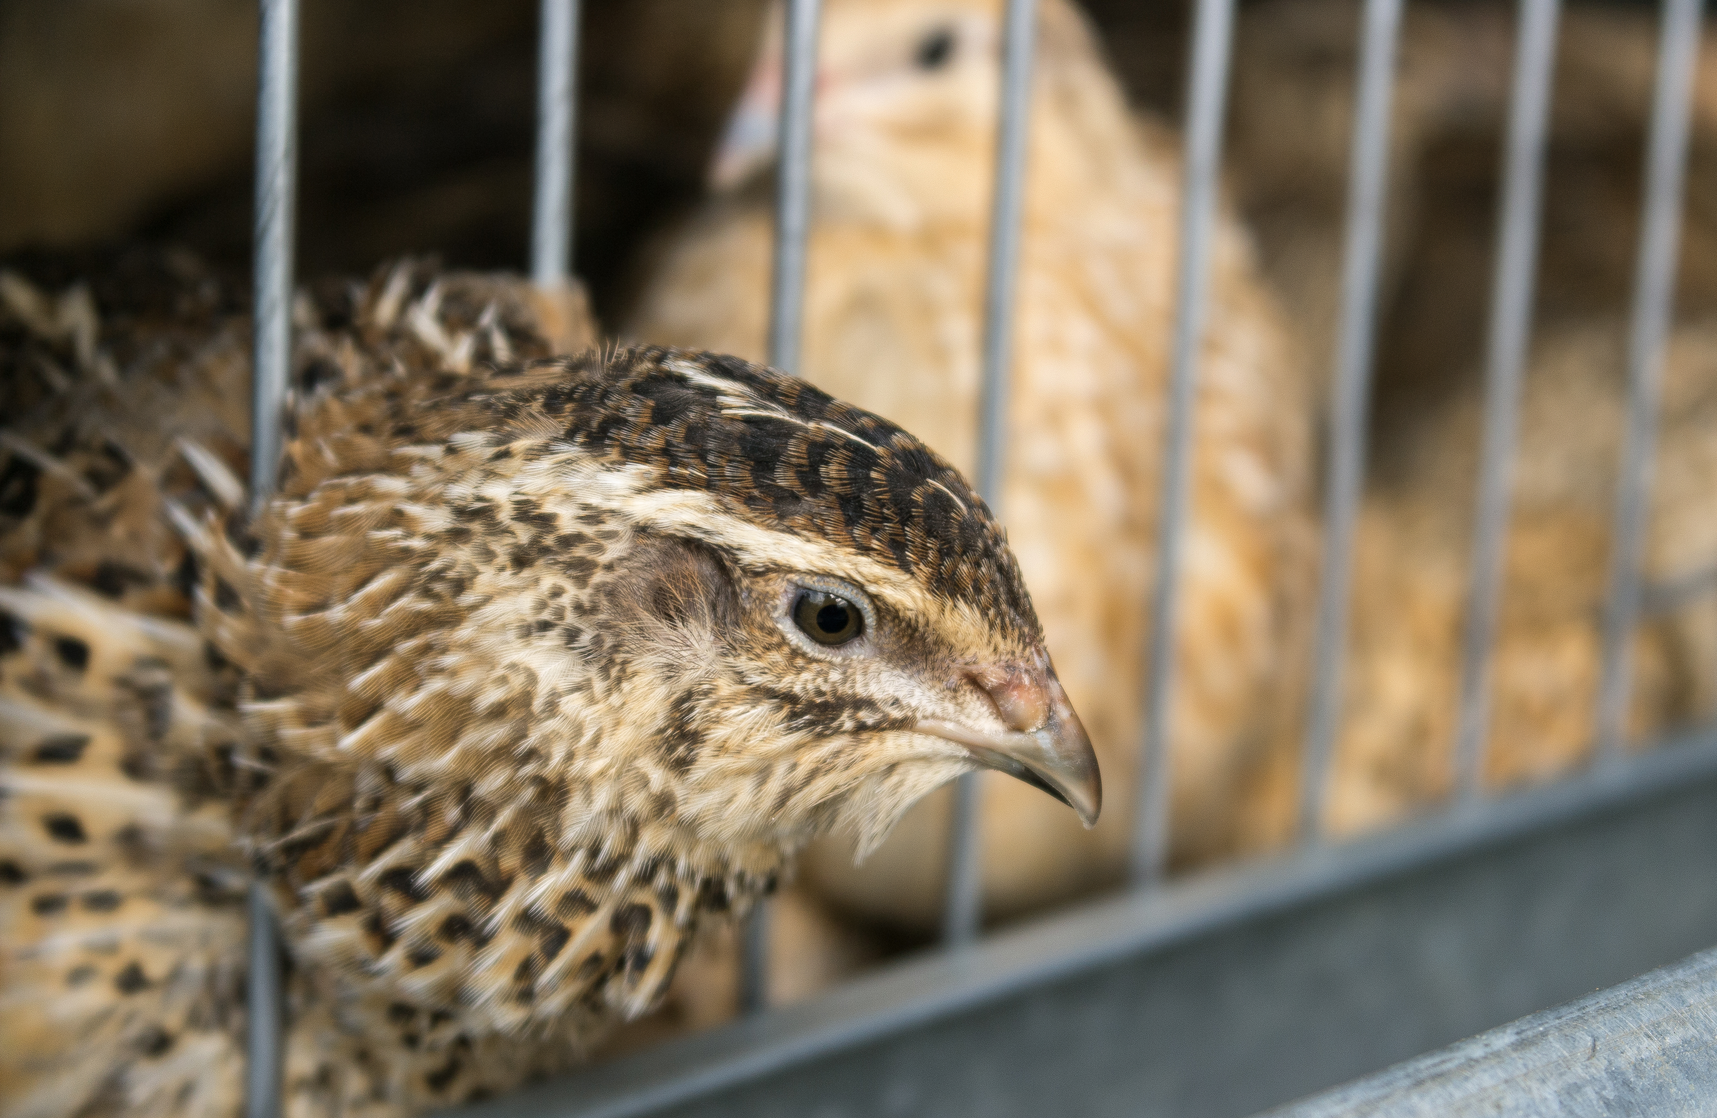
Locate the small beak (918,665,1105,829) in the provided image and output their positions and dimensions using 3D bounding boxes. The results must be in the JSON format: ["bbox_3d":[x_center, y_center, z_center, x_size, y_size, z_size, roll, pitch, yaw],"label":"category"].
[{"bbox_3d":[0.015,0.014,0.310,0.018,0.010,0.008,32,11,6],"label":"small beak"}]

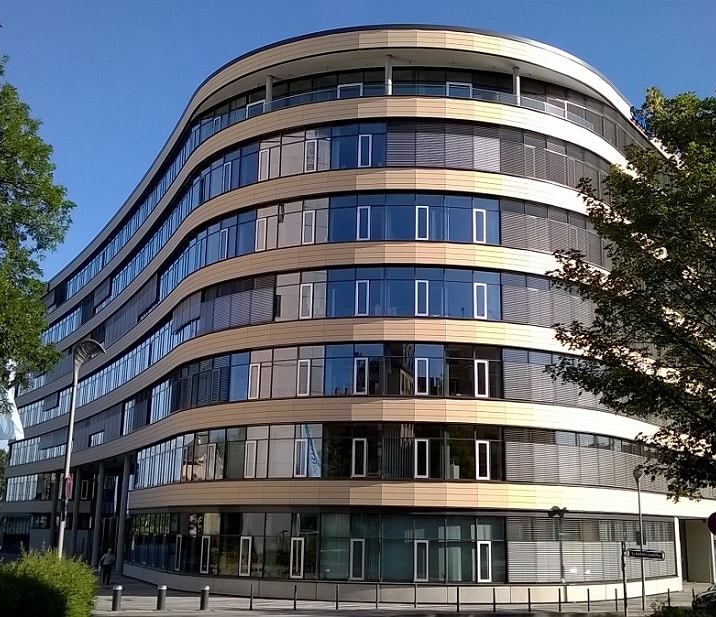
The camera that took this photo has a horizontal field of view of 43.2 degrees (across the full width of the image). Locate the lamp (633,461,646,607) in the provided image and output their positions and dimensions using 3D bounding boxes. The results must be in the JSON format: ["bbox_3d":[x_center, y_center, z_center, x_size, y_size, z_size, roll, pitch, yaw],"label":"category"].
[{"bbox_3d":[11.875,9.565,37.874,0.500,5.890,0.500,-3,-14,17],"label":"lamp"}]

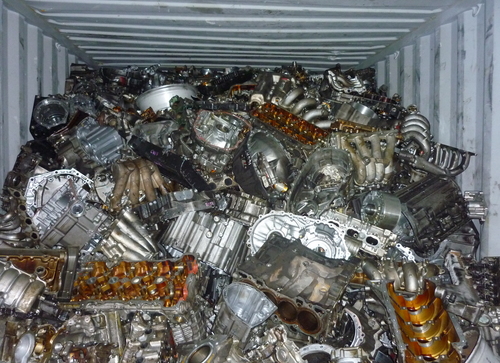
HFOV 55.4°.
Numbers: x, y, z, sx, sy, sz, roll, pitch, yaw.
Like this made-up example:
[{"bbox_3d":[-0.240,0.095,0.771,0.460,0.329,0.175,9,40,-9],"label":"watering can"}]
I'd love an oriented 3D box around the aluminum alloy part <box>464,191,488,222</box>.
[{"bbox_3d":[1.083,0.120,2.290,0.125,0.150,0.130,4,3,17],"label":"aluminum alloy part"}]

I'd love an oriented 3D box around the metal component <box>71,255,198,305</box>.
[{"bbox_3d":[-0.419,0.367,1.800,0.460,0.110,0.190,0,39,-4],"label":"metal component"}]

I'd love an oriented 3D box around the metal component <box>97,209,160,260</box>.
[{"bbox_3d":[-0.514,0.226,2.050,0.200,0.200,0.110,-40,-21,-23],"label":"metal component"}]

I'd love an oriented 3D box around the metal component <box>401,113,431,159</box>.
[{"bbox_3d":[0.994,-0.282,2.880,0.170,0.110,0.300,11,41,4],"label":"metal component"}]

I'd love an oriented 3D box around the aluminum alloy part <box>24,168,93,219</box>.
[{"bbox_3d":[-0.912,0.061,2.300,0.320,0.250,0.140,-1,-20,-16],"label":"aluminum alloy part"}]

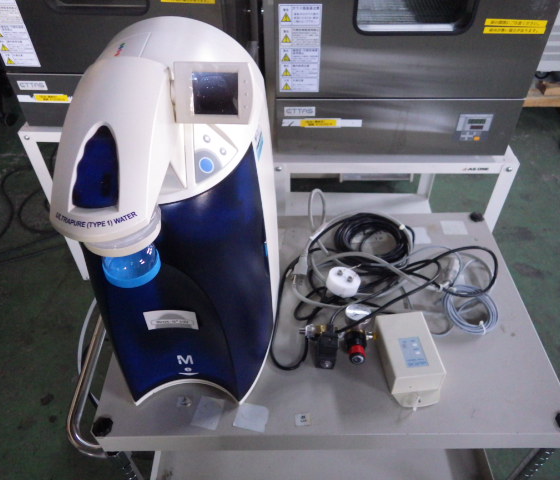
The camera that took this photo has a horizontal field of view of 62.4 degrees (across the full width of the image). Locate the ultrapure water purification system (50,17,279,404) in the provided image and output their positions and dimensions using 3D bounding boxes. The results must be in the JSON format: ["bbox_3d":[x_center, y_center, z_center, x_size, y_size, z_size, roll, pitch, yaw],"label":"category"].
[{"bbox_3d":[-0.154,-0.012,0.645,0.295,0.530,0.380,-1,44,1],"label":"ultrapure water purification system"}]

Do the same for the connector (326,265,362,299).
[{"bbox_3d":[0.121,0.080,0.882,0.062,0.028,0.062,4,38,-4],"label":"connector"}]

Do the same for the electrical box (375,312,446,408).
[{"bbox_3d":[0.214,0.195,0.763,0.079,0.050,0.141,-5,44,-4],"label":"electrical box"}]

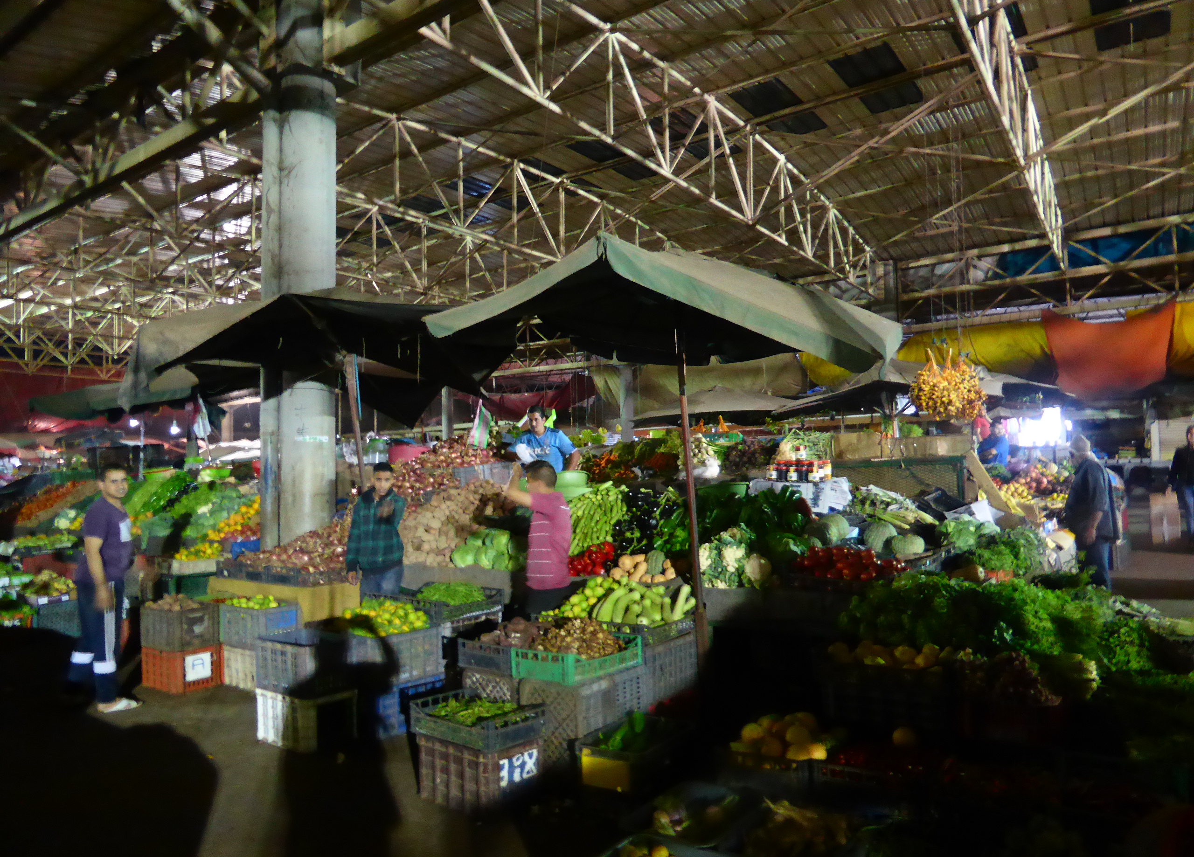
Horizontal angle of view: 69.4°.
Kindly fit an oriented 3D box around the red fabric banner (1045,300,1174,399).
[{"bbox_3d":[9.604,-1.447,16.216,2.150,1.800,0.200,-3,-3,36],"label":"red fabric banner"}]

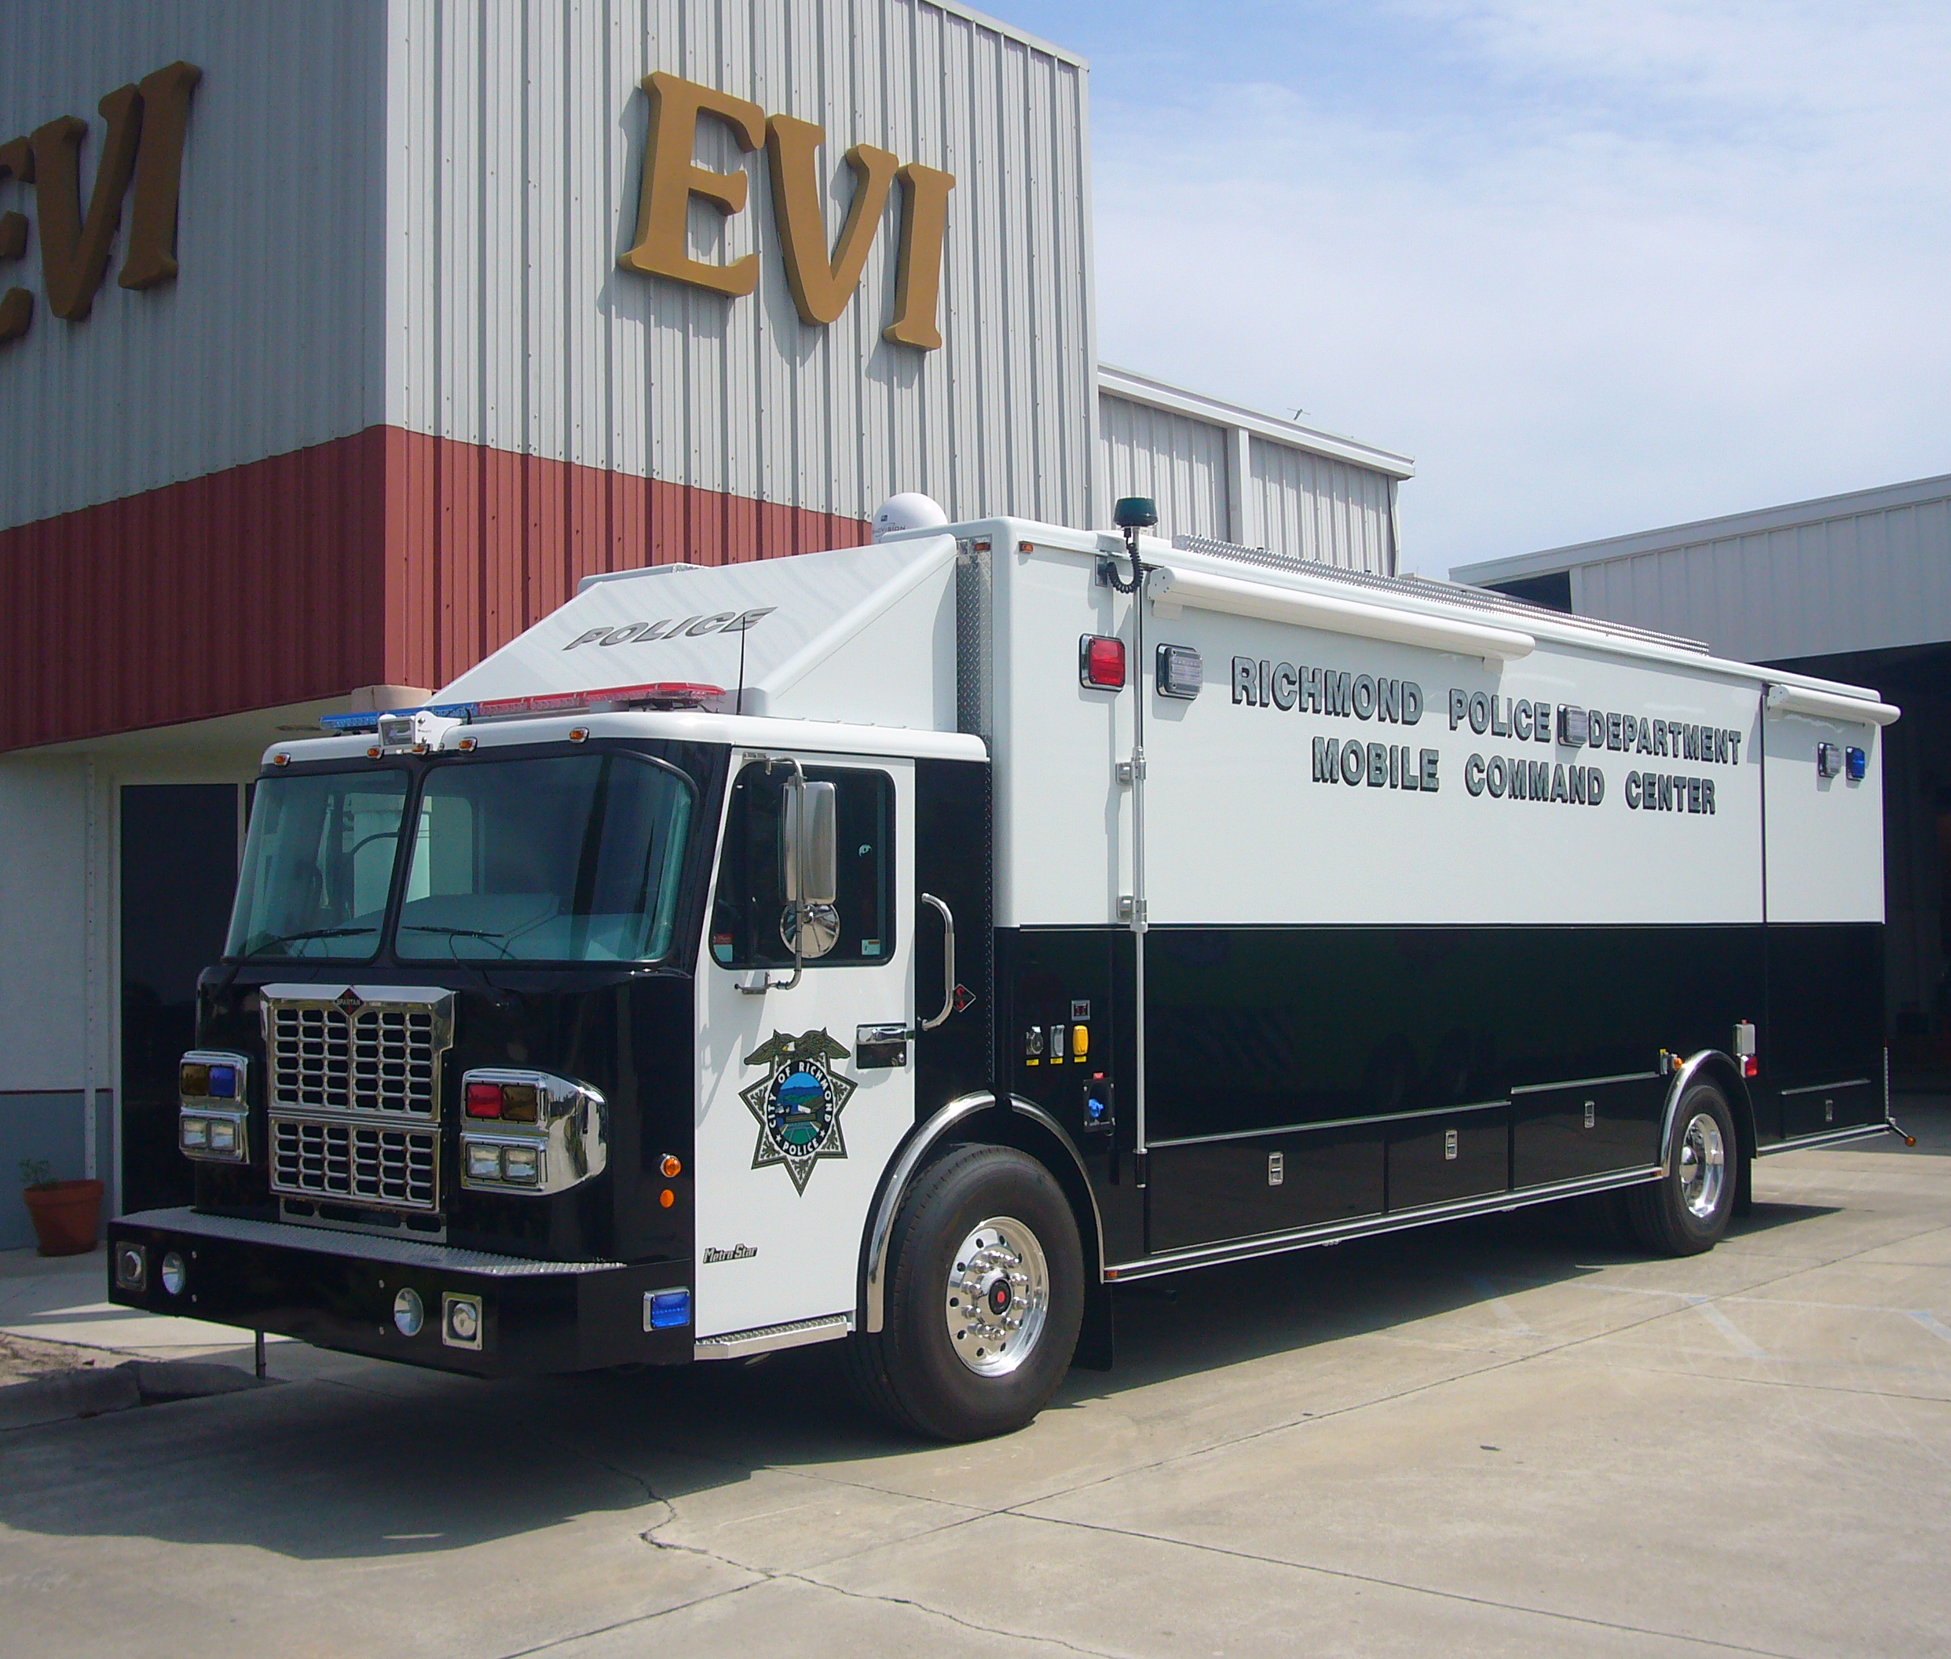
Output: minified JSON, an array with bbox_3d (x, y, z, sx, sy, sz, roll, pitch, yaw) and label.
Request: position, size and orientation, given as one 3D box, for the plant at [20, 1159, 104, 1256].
[{"bbox_3d":[-5.272,2.177,14.400,0.470,0.540,0.470,-2,-3,39],"label":"plant"}]

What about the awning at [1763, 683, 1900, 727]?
[{"bbox_3d":[5.423,-0.781,15.685,0.140,0.145,1.920,-2,-3,39],"label":"awning"}]

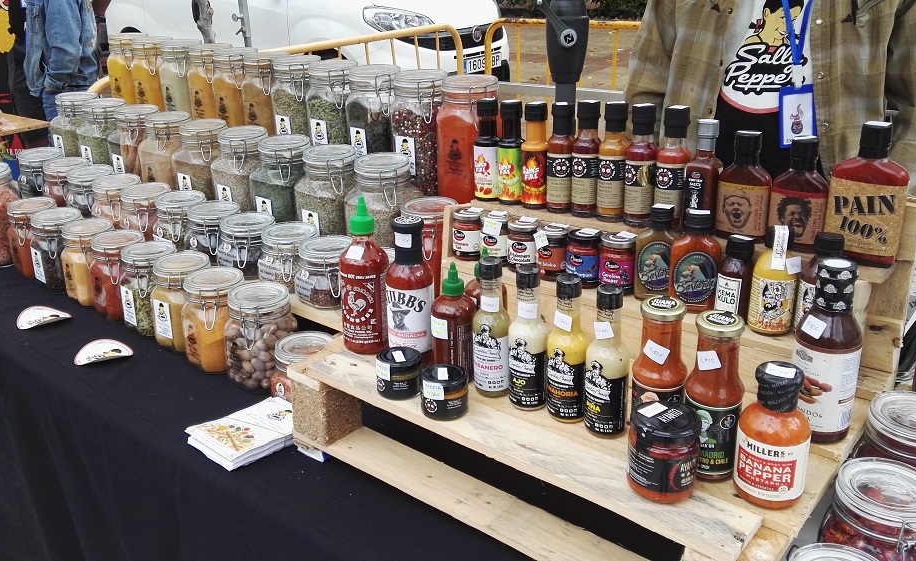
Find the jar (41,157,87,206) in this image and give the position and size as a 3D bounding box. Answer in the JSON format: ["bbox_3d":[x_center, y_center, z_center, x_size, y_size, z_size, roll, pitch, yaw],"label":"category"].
[{"bbox_3d":[-0.987,-0.242,1.883,0.104,0.108,0.104,15,25,38],"label":"jar"}]

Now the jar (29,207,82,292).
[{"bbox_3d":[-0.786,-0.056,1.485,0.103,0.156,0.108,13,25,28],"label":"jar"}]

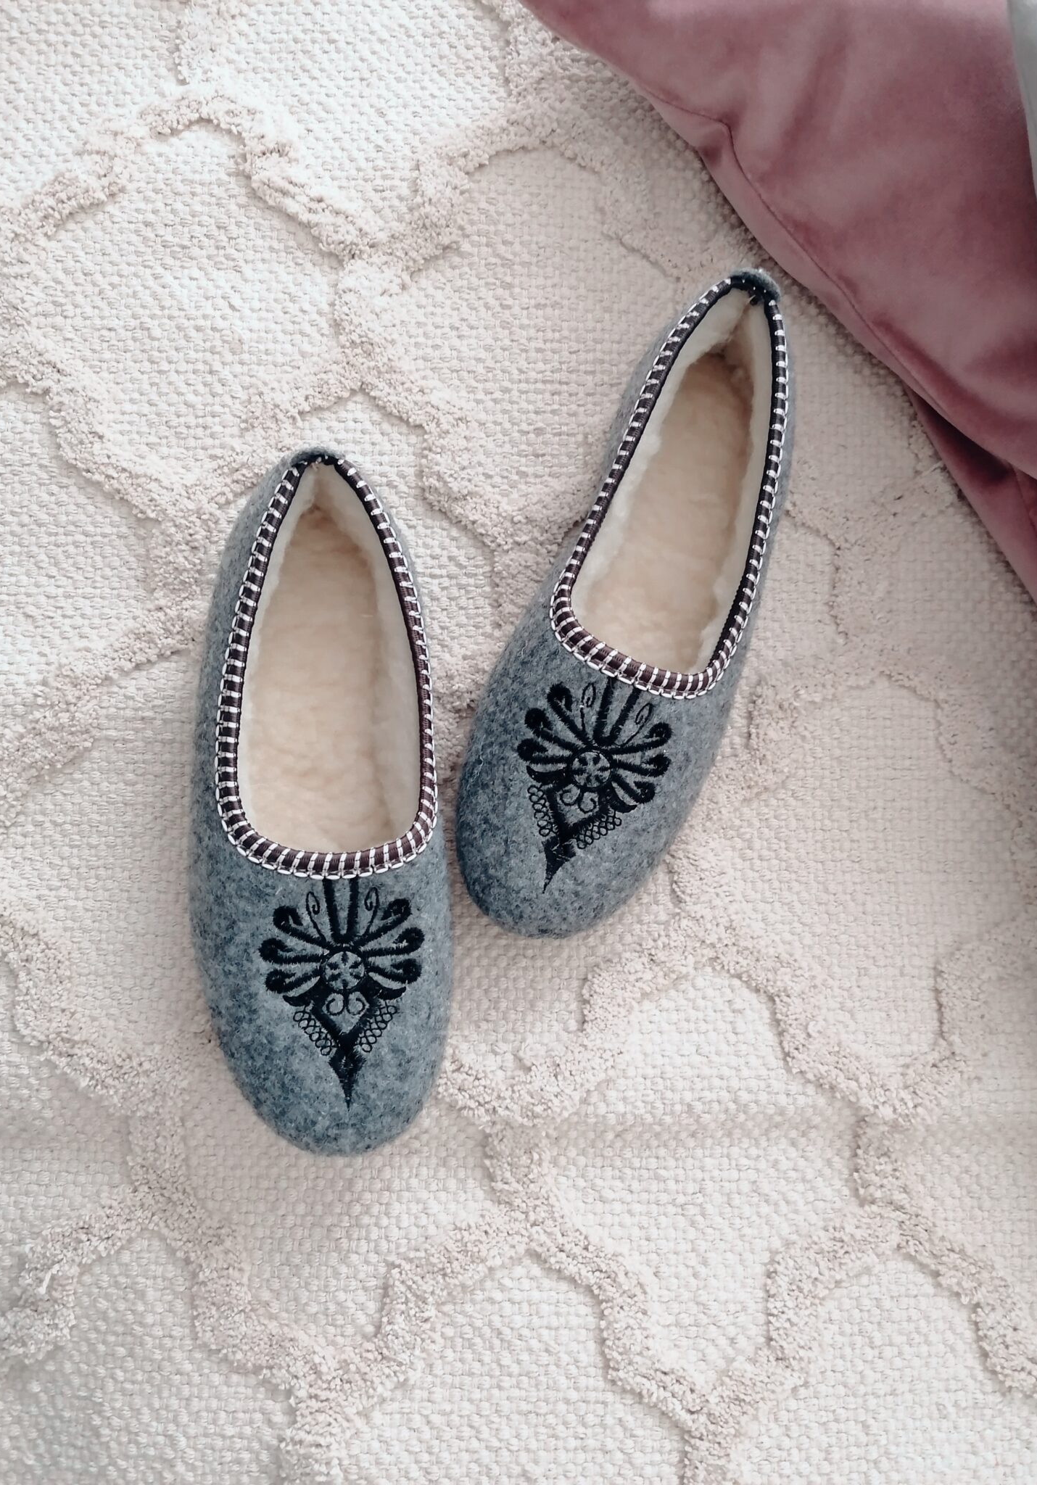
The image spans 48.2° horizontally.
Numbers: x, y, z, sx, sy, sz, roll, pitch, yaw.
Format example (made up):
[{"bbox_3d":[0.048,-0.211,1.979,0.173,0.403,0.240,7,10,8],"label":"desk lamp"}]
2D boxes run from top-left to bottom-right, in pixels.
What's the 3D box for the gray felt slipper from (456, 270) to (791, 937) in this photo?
[{"bbox_3d":[0.049,-0.051,0.445,0.095,0.068,0.262,19,83,0],"label":"gray felt slipper"}]

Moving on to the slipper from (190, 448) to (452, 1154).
[{"bbox_3d":[-0.075,0.024,0.432,0.095,0.068,0.262,-2,84,-3],"label":"slipper"}]

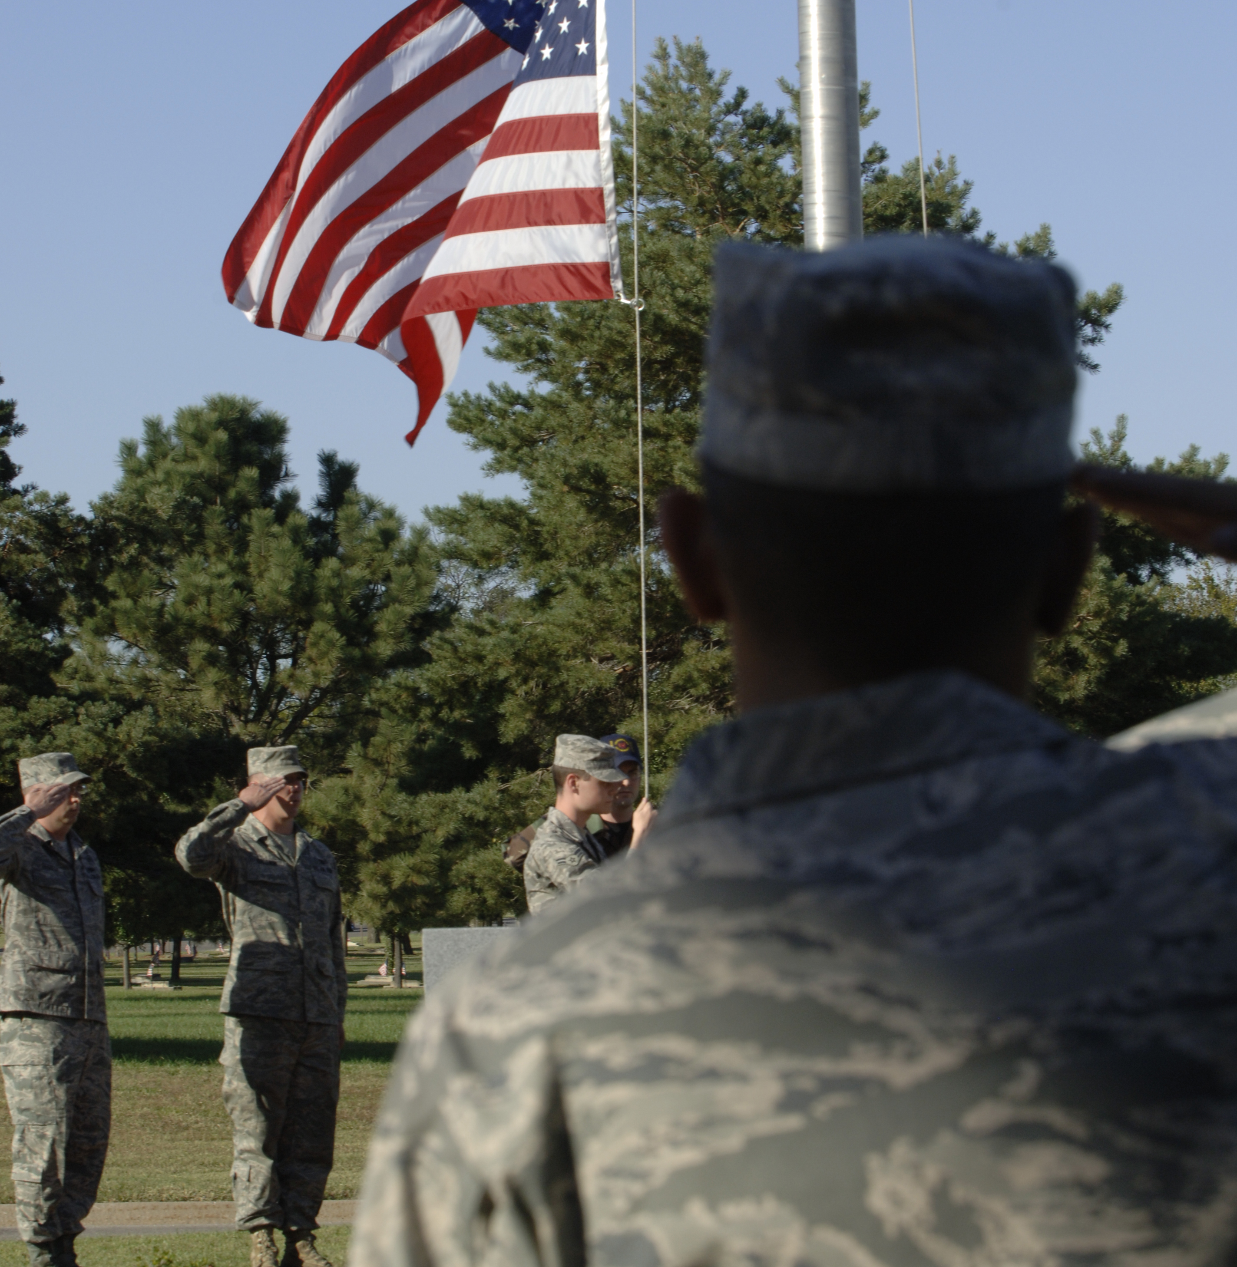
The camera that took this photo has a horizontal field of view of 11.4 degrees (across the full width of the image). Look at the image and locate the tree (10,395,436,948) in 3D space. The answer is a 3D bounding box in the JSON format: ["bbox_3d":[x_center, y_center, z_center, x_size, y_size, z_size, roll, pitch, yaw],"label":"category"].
[{"bbox_3d":[-4.604,0.634,72.000,5.000,6.900,4.900,-2,-2,0],"label":"tree"}]

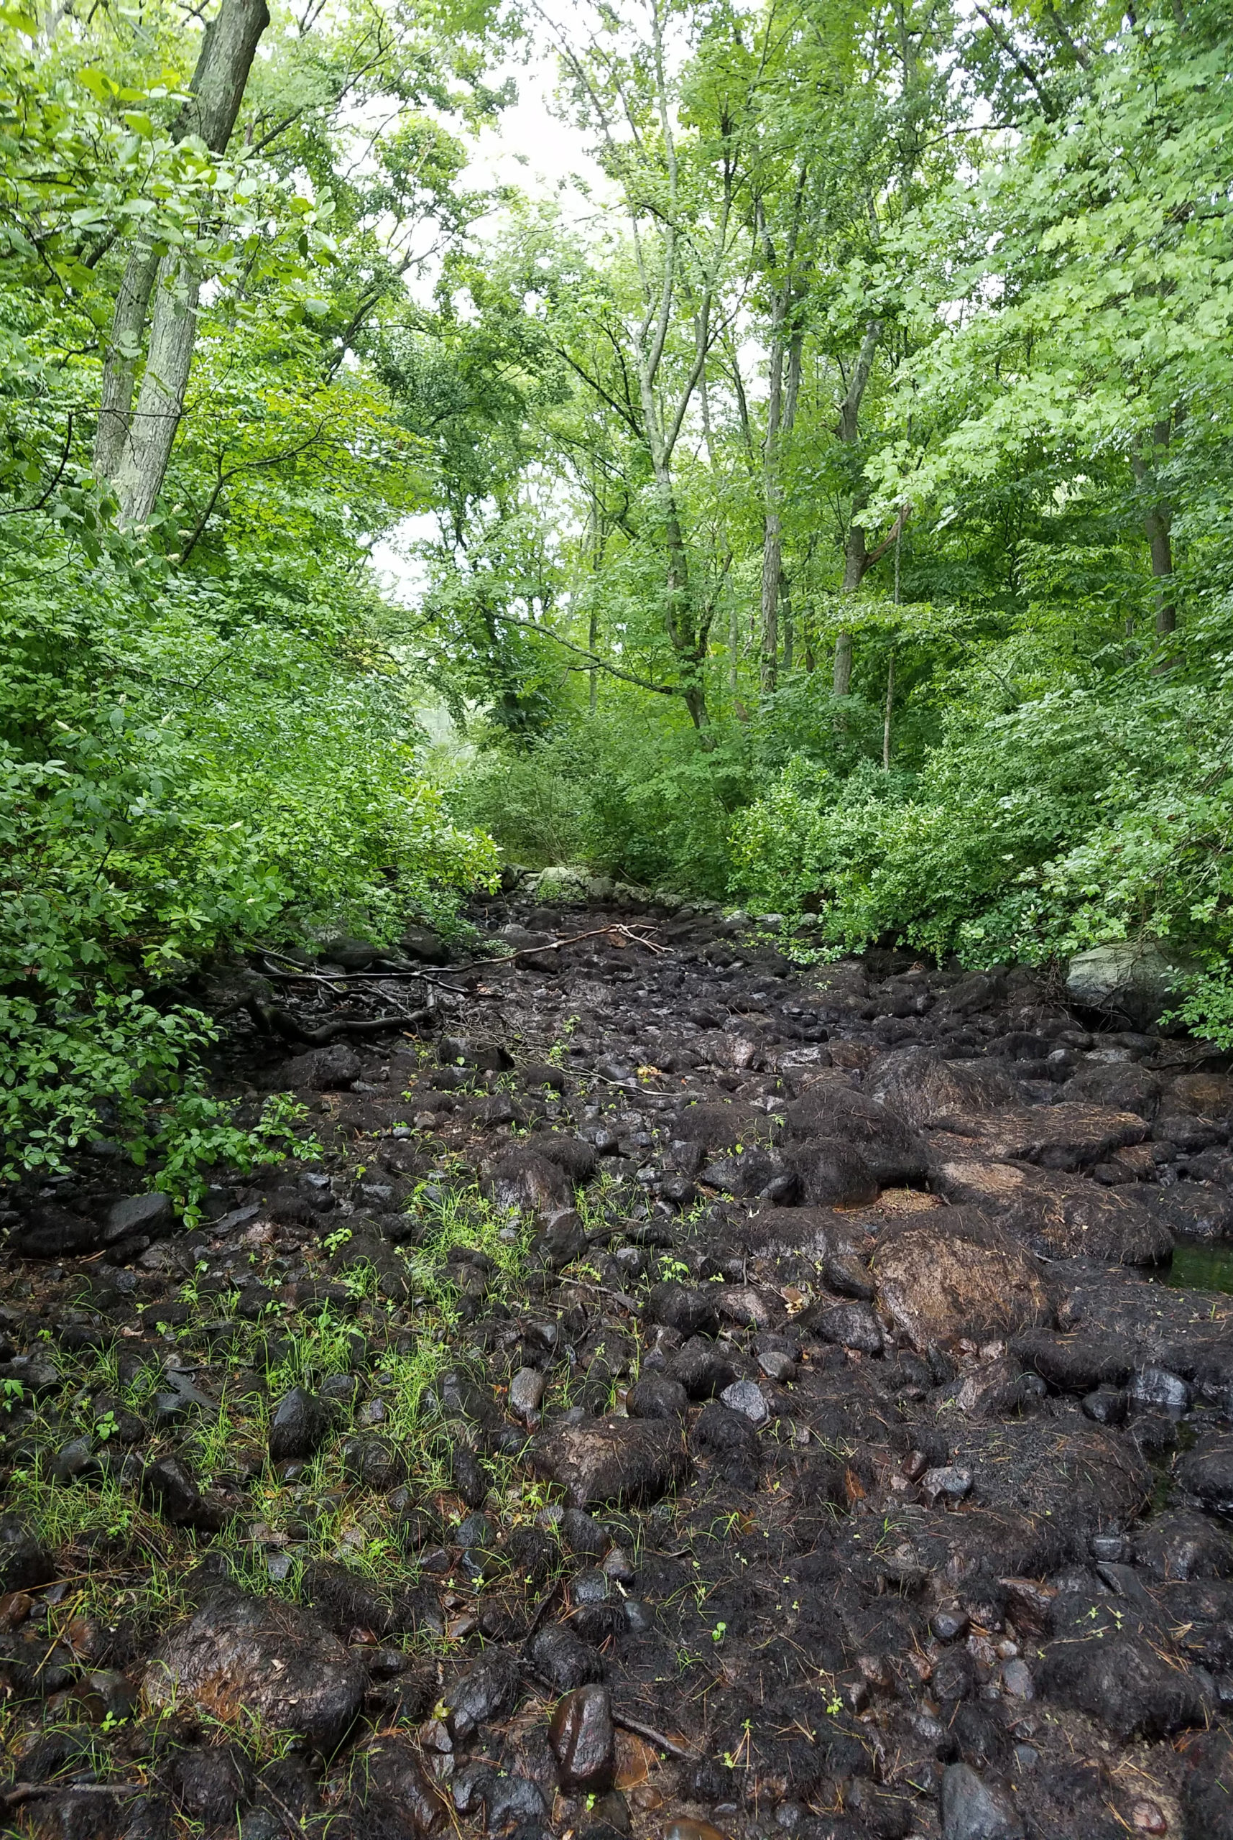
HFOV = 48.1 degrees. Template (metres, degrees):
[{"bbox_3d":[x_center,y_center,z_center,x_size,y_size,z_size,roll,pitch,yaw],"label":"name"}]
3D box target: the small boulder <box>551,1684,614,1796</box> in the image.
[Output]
[{"bbox_3d":[-0.054,1.279,2.166,0.105,0.108,0.173,1,5,0],"label":"small boulder"}]

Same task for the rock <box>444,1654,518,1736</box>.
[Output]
[{"bbox_3d":[-0.219,1.253,2.235,0.094,0.097,0.151,3,5,30],"label":"rock"}]

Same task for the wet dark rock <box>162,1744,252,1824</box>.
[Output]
[{"bbox_3d":[-0.629,1.329,2.127,0.129,0.084,0.116,0,4,0],"label":"wet dark rock"}]

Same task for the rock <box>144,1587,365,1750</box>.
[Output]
[{"bbox_3d":[-0.599,1.235,2.292,0.341,0.161,0.273,2,5,15],"label":"rock"}]

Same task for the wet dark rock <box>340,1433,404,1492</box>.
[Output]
[{"bbox_3d":[-0.539,1.202,3.060,0.134,0.108,0.121,1,5,0],"label":"wet dark rock"}]

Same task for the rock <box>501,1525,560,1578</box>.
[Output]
[{"bbox_3d":[-0.173,1.271,2.781,0.112,0.092,0.101,0,4,0],"label":"rock"}]

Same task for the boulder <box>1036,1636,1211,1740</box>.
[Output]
[{"bbox_3d":[0.871,1.314,2.376,0.280,0.121,0.202,1,4,15],"label":"boulder"}]

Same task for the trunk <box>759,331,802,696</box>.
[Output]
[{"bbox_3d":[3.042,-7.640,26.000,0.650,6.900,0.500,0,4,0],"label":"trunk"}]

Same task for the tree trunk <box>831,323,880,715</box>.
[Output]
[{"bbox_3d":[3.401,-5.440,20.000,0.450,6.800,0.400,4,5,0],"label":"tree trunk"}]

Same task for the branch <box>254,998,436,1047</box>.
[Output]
[{"bbox_3d":[-1.664,0.625,8.400,1.118,0.260,0.320,0,5,0],"label":"branch"}]

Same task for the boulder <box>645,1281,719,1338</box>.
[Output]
[{"bbox_3d":[0.189,1.123,3.994,0.206,0.140,0.186,1,5,0],"label":"boulder"}]

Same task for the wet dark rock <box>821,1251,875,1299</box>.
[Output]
[{"bbox_3d":[0.752,1.129,4.397,0.197,0.138,0.158,0,4,0],"label":"wet dark rock"}]

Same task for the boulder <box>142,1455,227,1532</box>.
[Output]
[{"bbox_3d":[-0.904,1.199,2.893,0.171,0.130,0.120,3,5,25],"label":"boulder"}]

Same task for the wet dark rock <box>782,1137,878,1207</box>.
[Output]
[{"bbox_3d":[0.794,0.932,5.130,0.353,0.244,0.318,1,5,9],"label":"wet dark rock"}]

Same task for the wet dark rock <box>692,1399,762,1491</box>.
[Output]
[{"bbox_3d":[0.241,1.147,3.027,0.151,0.171,0.203,0,5,5],"label":"wet dark rock"}]

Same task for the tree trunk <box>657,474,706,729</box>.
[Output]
[{"bbox_3d":[0.899,-4.378,19.000,0.600,3.498,0.500,1,5,0],"label":"tree trunk"}]

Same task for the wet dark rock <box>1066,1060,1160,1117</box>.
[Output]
[{"bbox_3d":[2.481,0.834,6.891,0.455,0.273,0.364,0,4,0],"label":"wet dark rock"}]

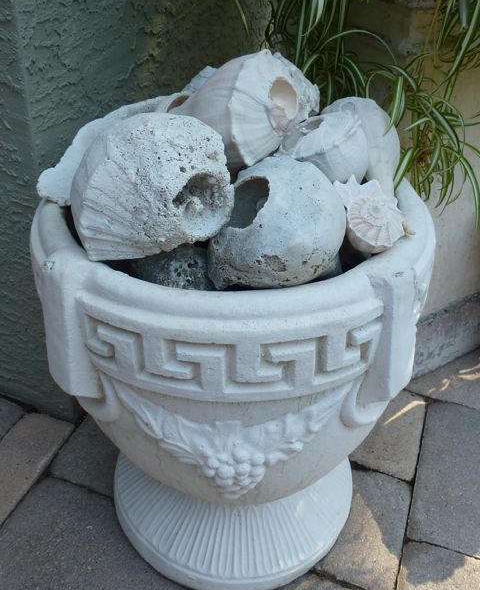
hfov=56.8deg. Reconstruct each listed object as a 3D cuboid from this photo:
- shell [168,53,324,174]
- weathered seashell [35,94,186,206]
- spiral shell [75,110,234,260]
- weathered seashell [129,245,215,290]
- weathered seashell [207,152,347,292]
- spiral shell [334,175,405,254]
[{"bbox_3d":[0.004,-0.198,0.475,0.162,0.121,0.124,-9,24,43],"label":"shell"},{"bbox_3d":[-0.142,-0.163,0.499,0.192,0.092,0.103,-40,48,-12],"label":"weathered seashell"},{"bbox_3d":[-0.085,-0.102,0.421,0.140,0.134,0.140,-24,18,-29],"label":"spiral shell"},{"bbox_3d":[-0.062,-0.019,0.402,0.086,0.065,0.076,0,36,0],"label":"weathered seashell"},{"bbox_3d":[0.034,-0.063,0.402,0.121,0.113,0.124,0,36,0],"label":"weathered seashell"},{"bbox_3d":[0.127,-0.079,0.441,0.069,0.084,0.071,-5,76,-7],"label":"spiral shell"}]

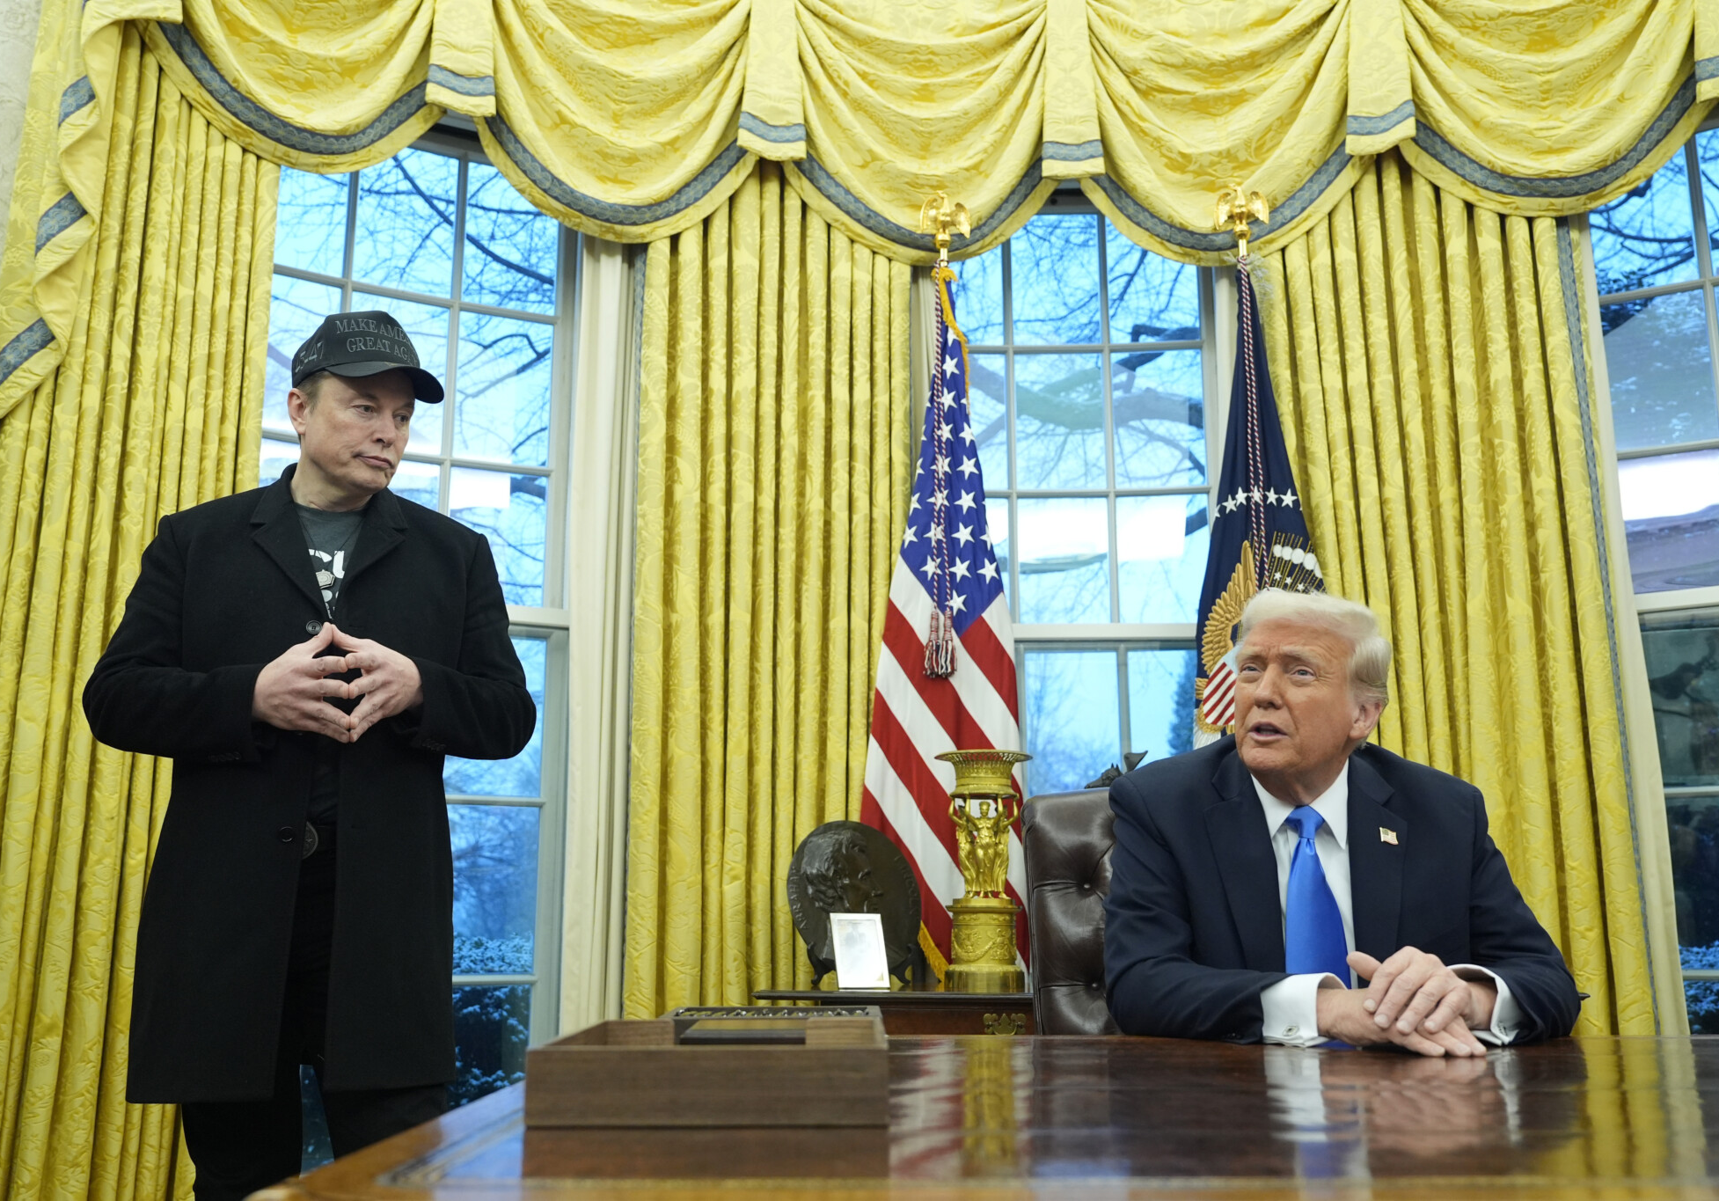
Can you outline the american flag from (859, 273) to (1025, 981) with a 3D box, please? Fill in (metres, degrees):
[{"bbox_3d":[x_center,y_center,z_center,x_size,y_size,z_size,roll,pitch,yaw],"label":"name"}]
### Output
[{"bbox_3d":[0.220,0.075,3.925,0.430,2.000,0.280,0,-12,0],"label":"american flag"}]

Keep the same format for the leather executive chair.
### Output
[{"bbox_3d":[0.630,0.852,2.198,0.700,1.200,0.740,-1,-12,3],"label":"leather executive chair"}]

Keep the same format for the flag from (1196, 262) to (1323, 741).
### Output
[{"bbox_3d":[1.030,0.064,3.877,0.420,2.000,0.280,0,-12,0],"label":"flag"}]

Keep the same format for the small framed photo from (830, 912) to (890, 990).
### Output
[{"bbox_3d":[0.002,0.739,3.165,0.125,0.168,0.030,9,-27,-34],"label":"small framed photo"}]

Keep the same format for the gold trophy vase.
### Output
[{"bbox_3d":[0.270,0.581,3.251,0.208,0.515,0.208,0,-12,0],"label":"gold trophy vase"}]

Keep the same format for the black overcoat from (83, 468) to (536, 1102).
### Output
[{"bbox_3d":[-0.755,0.241,2.097,0.630,0.890,0.390,5,-14,-23],"label":"black overcoat"}]

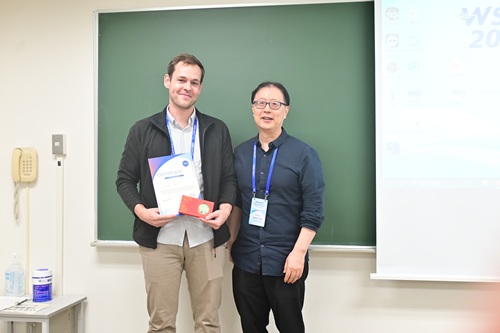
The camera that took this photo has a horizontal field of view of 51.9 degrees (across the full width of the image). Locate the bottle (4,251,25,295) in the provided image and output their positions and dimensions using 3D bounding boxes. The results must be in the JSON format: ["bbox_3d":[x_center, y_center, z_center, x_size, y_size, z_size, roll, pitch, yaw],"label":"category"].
[{"bbox_3d":[-1.409,0.643,3.080,0.087,0.252,0.084,0,-1,-7],"label":"bottle"}]

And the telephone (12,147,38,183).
[{"bbox_3d":[-1.368,-0.010,3.130,0.143,0.210,0.075,0,-1,8],"label":"telephone"}]

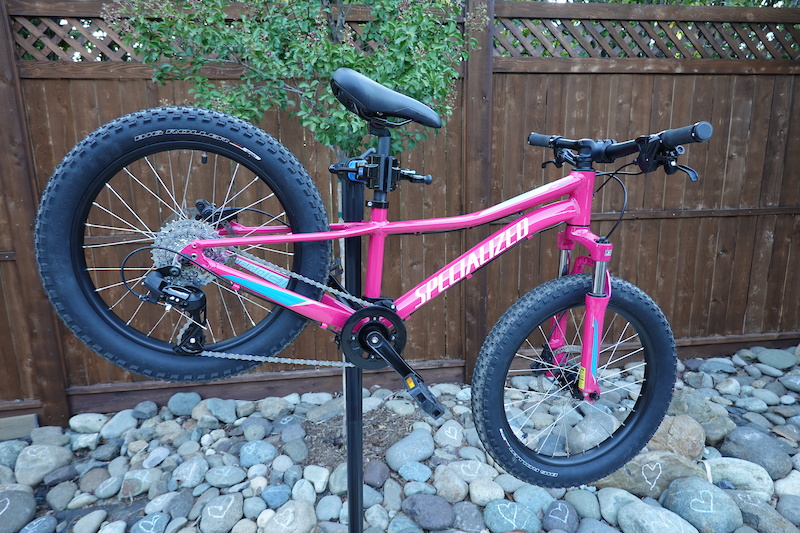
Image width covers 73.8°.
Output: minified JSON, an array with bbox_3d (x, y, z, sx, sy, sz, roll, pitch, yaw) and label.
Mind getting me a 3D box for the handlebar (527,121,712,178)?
[{"bbox_3d":[0.449,-0.250,1.175,0.110,0.110,0.605,6,9,-16],"label":"handlebar"}]

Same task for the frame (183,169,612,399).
[{"bbox_3d":[0.088,-0.060,1.143,0.965,0.530,0.160,21,7,-16],"label":"frame"}]

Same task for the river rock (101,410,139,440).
[{"bbox_3d":[-1.519,0.866,2.903,0.155,0.120,0.235,-1,12,1],"label":"river rock"}]

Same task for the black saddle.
[{"bbox_3d":[-0.025,-0.320,1.061,0.240,0.070,0.145,21,7,-15],"label":"black saddle"}]

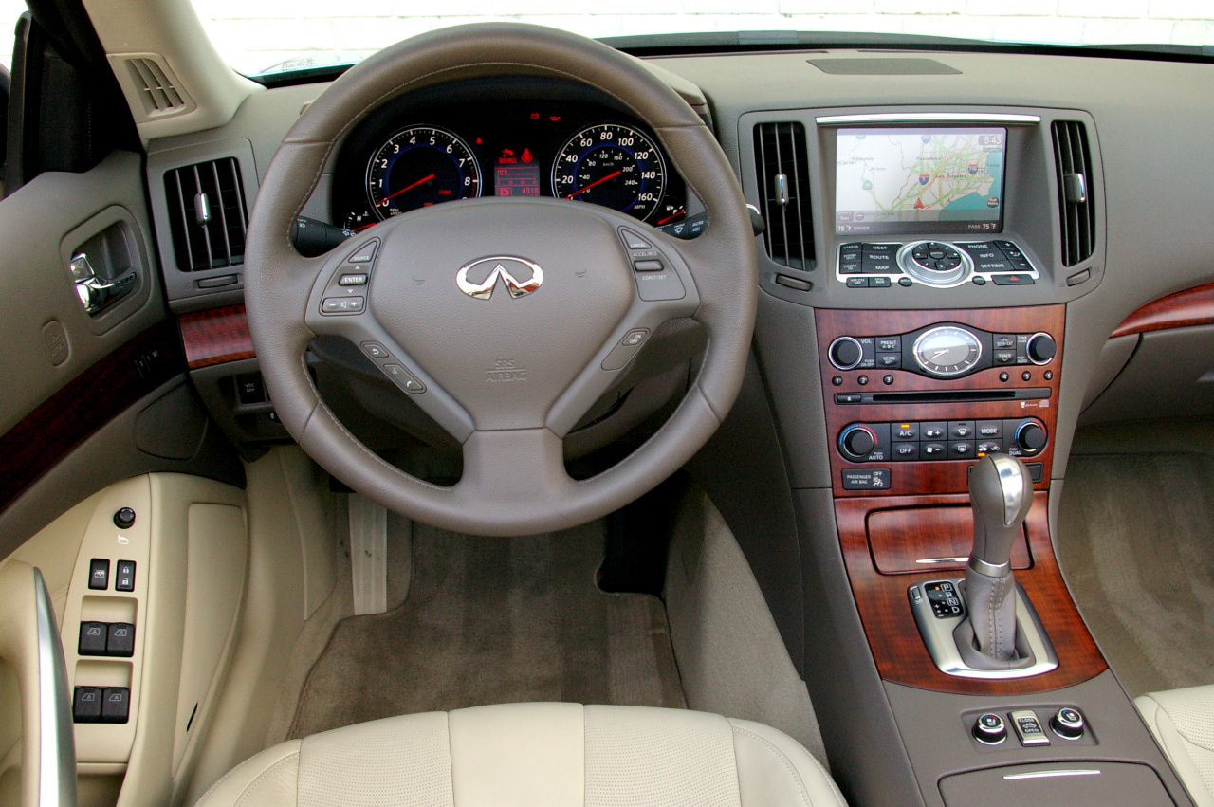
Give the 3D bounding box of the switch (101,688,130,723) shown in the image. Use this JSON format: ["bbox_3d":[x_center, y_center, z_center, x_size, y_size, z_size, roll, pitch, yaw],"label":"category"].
[{"bbox_3d":[-0.349,0.214,0.718,0.019,0.012,0.025,5,48,-24],"label":"switch"}]

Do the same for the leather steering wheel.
[{"bbox_3d":[-0.079,-0.095,0.778,0.378,0.378,0.105,0,6,0],"label":"leather steering wheel"}]

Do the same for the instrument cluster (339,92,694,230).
[{"bbox_3d":[-0.091,-0.222,0.950,0.335,0.138,0.070,0,7,0],"label":"instrument cluster"}]

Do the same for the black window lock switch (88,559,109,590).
[{"bbox_3d":[-0.389,0.131,0.775,0.013,0.009,0.025,5,48,-24],"label":"black window lock switch"}]

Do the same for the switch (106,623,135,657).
[{"bbox_3d":[-0.360,0.175,0.750,0.019,0.012,0.025,5,48,-24],"label":"switch"}]

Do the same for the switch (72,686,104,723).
[{"bbox_3d":[-0.365,0.212,0.711,0.019,0.012,0.025,5,48,-24],"label":"switch"}]

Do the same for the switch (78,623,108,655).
[{"bbox_3d":[-0.377,0.172,0.743,0.019,0.012,0.025,5,48,-24],"label":"switch"}]

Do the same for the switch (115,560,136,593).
[{"bbox_3d":[-0.372,0.133,0.781,0.013,0.009,0.025,5,48,-24],"label":"switch"}]

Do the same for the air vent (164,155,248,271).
[{"bbox_3d":[-0.360,-0.171,0.914,0.068,0.094,0.035,-11,24,-17],"label":"air vent"}]

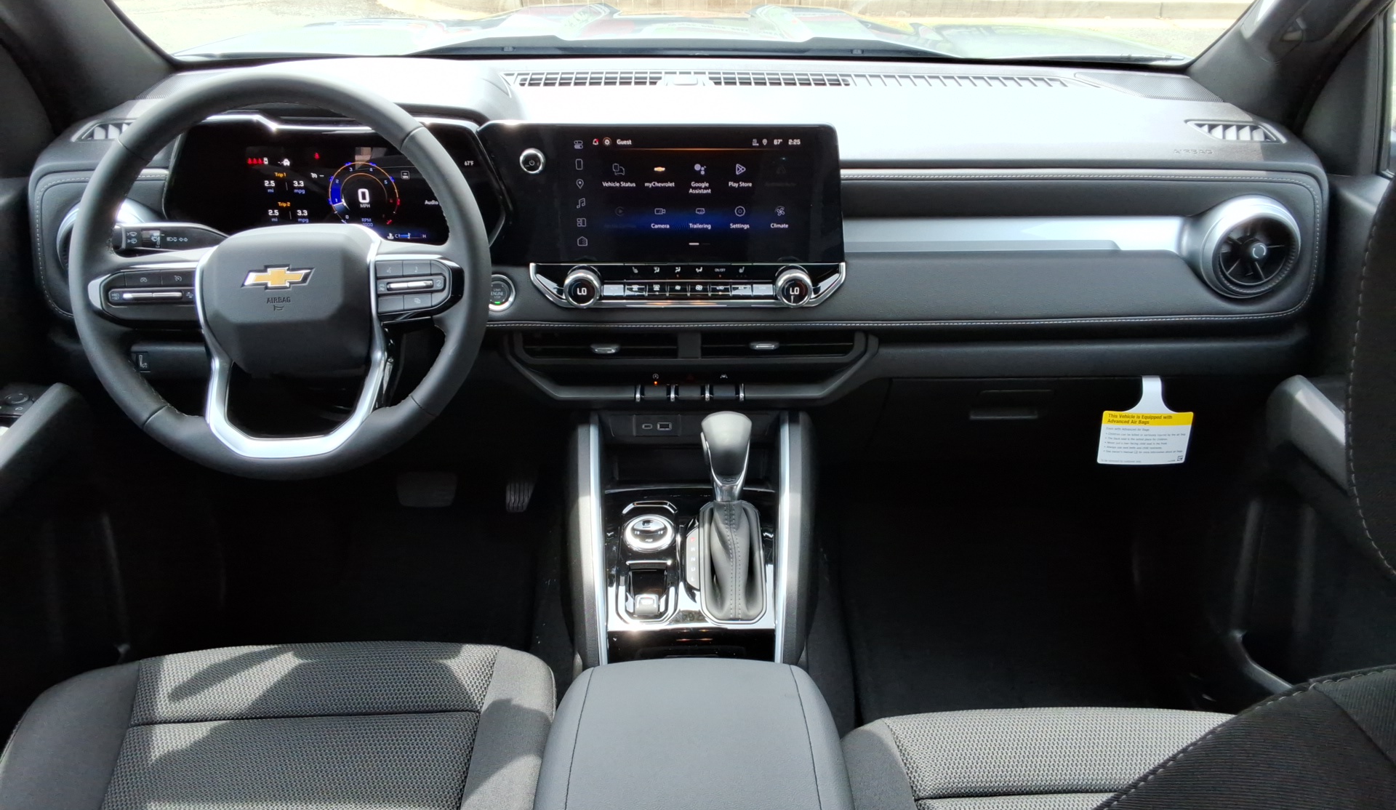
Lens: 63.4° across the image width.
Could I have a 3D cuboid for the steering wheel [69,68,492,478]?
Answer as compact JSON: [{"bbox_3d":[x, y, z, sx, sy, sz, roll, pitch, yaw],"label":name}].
[{"bbox_3d":[-0.379,-0.118,1.056,0.375,0.368,0.100,-2,1,-3],"label":"steering wheel"}]

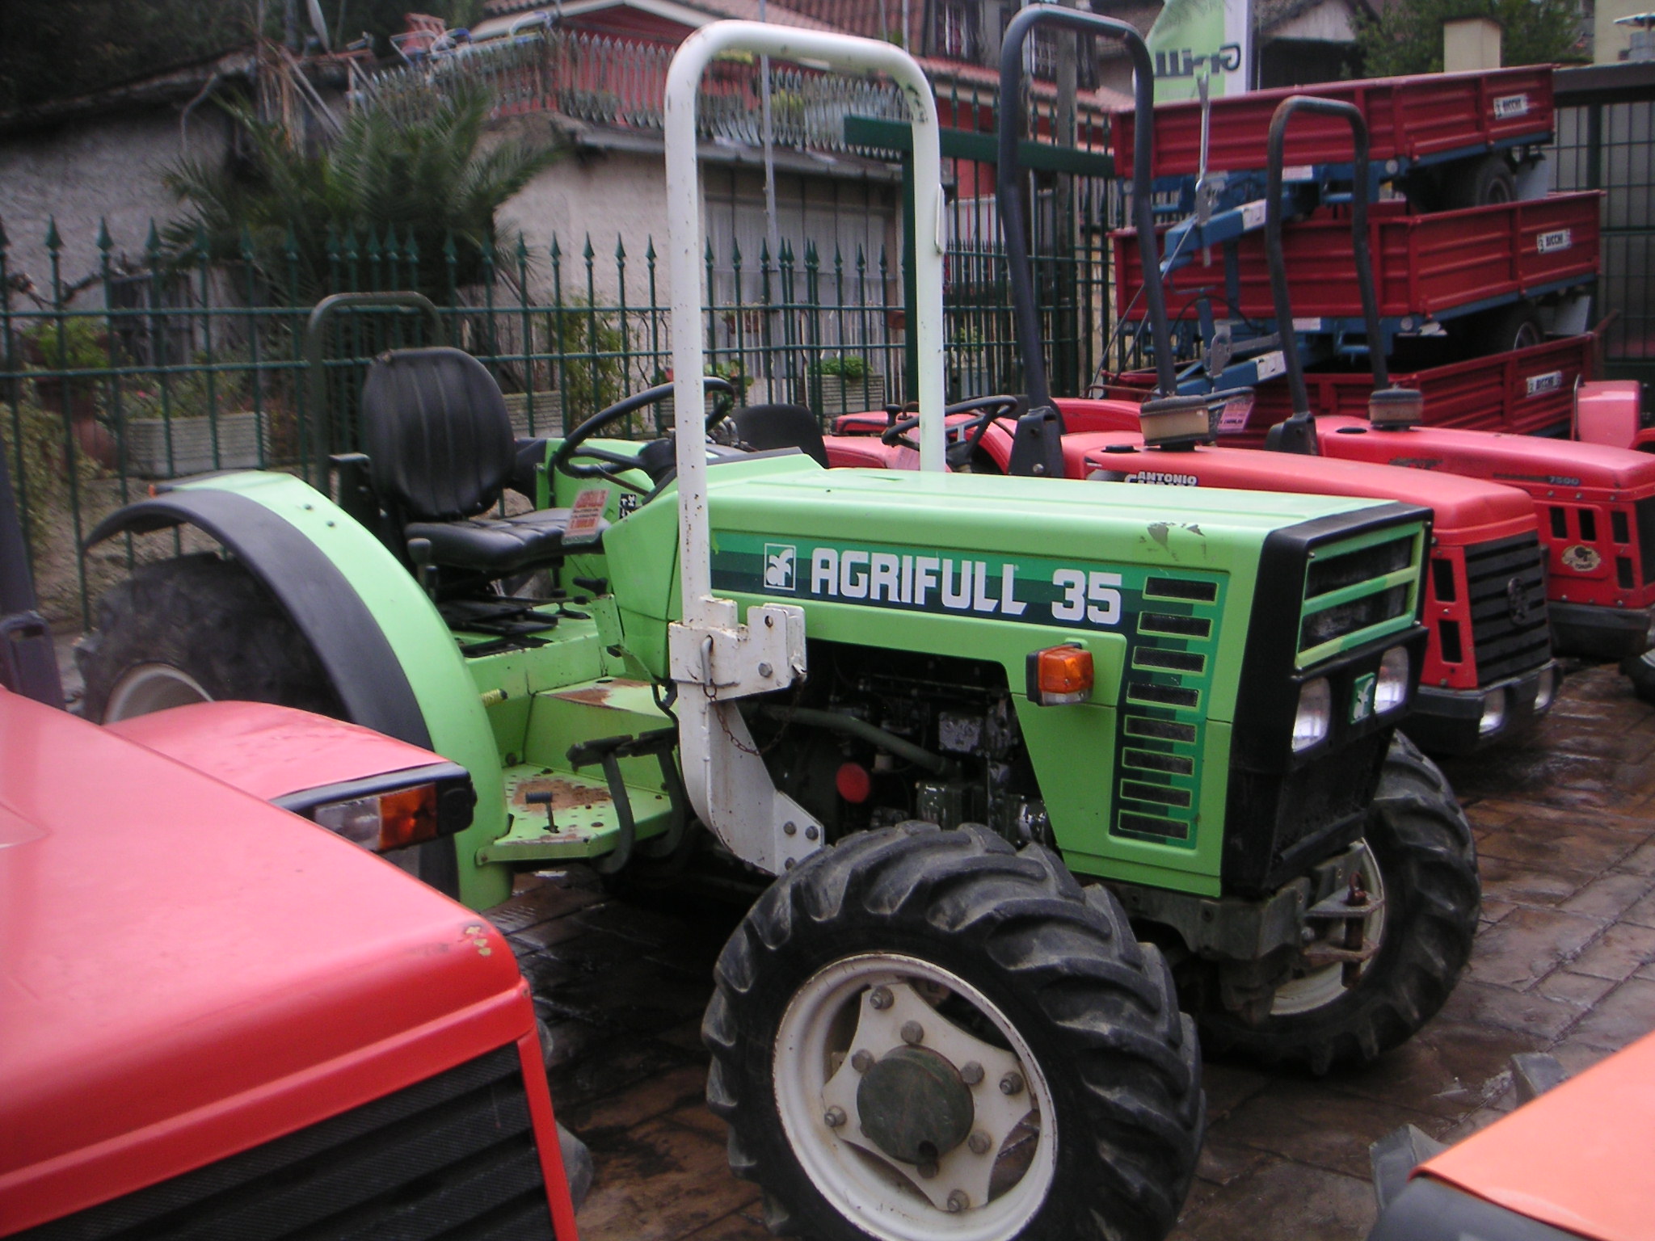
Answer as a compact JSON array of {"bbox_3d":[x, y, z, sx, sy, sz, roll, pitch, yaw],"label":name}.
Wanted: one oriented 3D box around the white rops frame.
[{"bbox_3d":[0.070,-0.335,3.316,0.320,1.489,0.829,6,12,38],"label":"white rops frame"}]

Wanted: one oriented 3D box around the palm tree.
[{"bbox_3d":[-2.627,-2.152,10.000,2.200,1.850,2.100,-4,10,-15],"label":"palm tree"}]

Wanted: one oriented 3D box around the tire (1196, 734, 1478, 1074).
[{"bbox_3d":[0.907,0.522,3.546,0.767,0.767,0.211,4,11,29],"label":"tire"}]

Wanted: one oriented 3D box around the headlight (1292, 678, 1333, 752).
[{"bbox_3d":[0.708,0.140,2.671,0.070,0.103,0.126,6,12,38],"label":"headlight"}]

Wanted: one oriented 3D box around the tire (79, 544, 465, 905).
[{"bbox_3d":[-1.194,0.402,3.545,1.081,1.081,0.256,7,13,41],"label":"tire"}]

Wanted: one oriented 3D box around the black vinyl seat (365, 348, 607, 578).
[{"bbox_3d":[-0.681,-0.377,3.913,0.610,0.465,0.481,7,12,40],"label":"black vinyl seat"}]

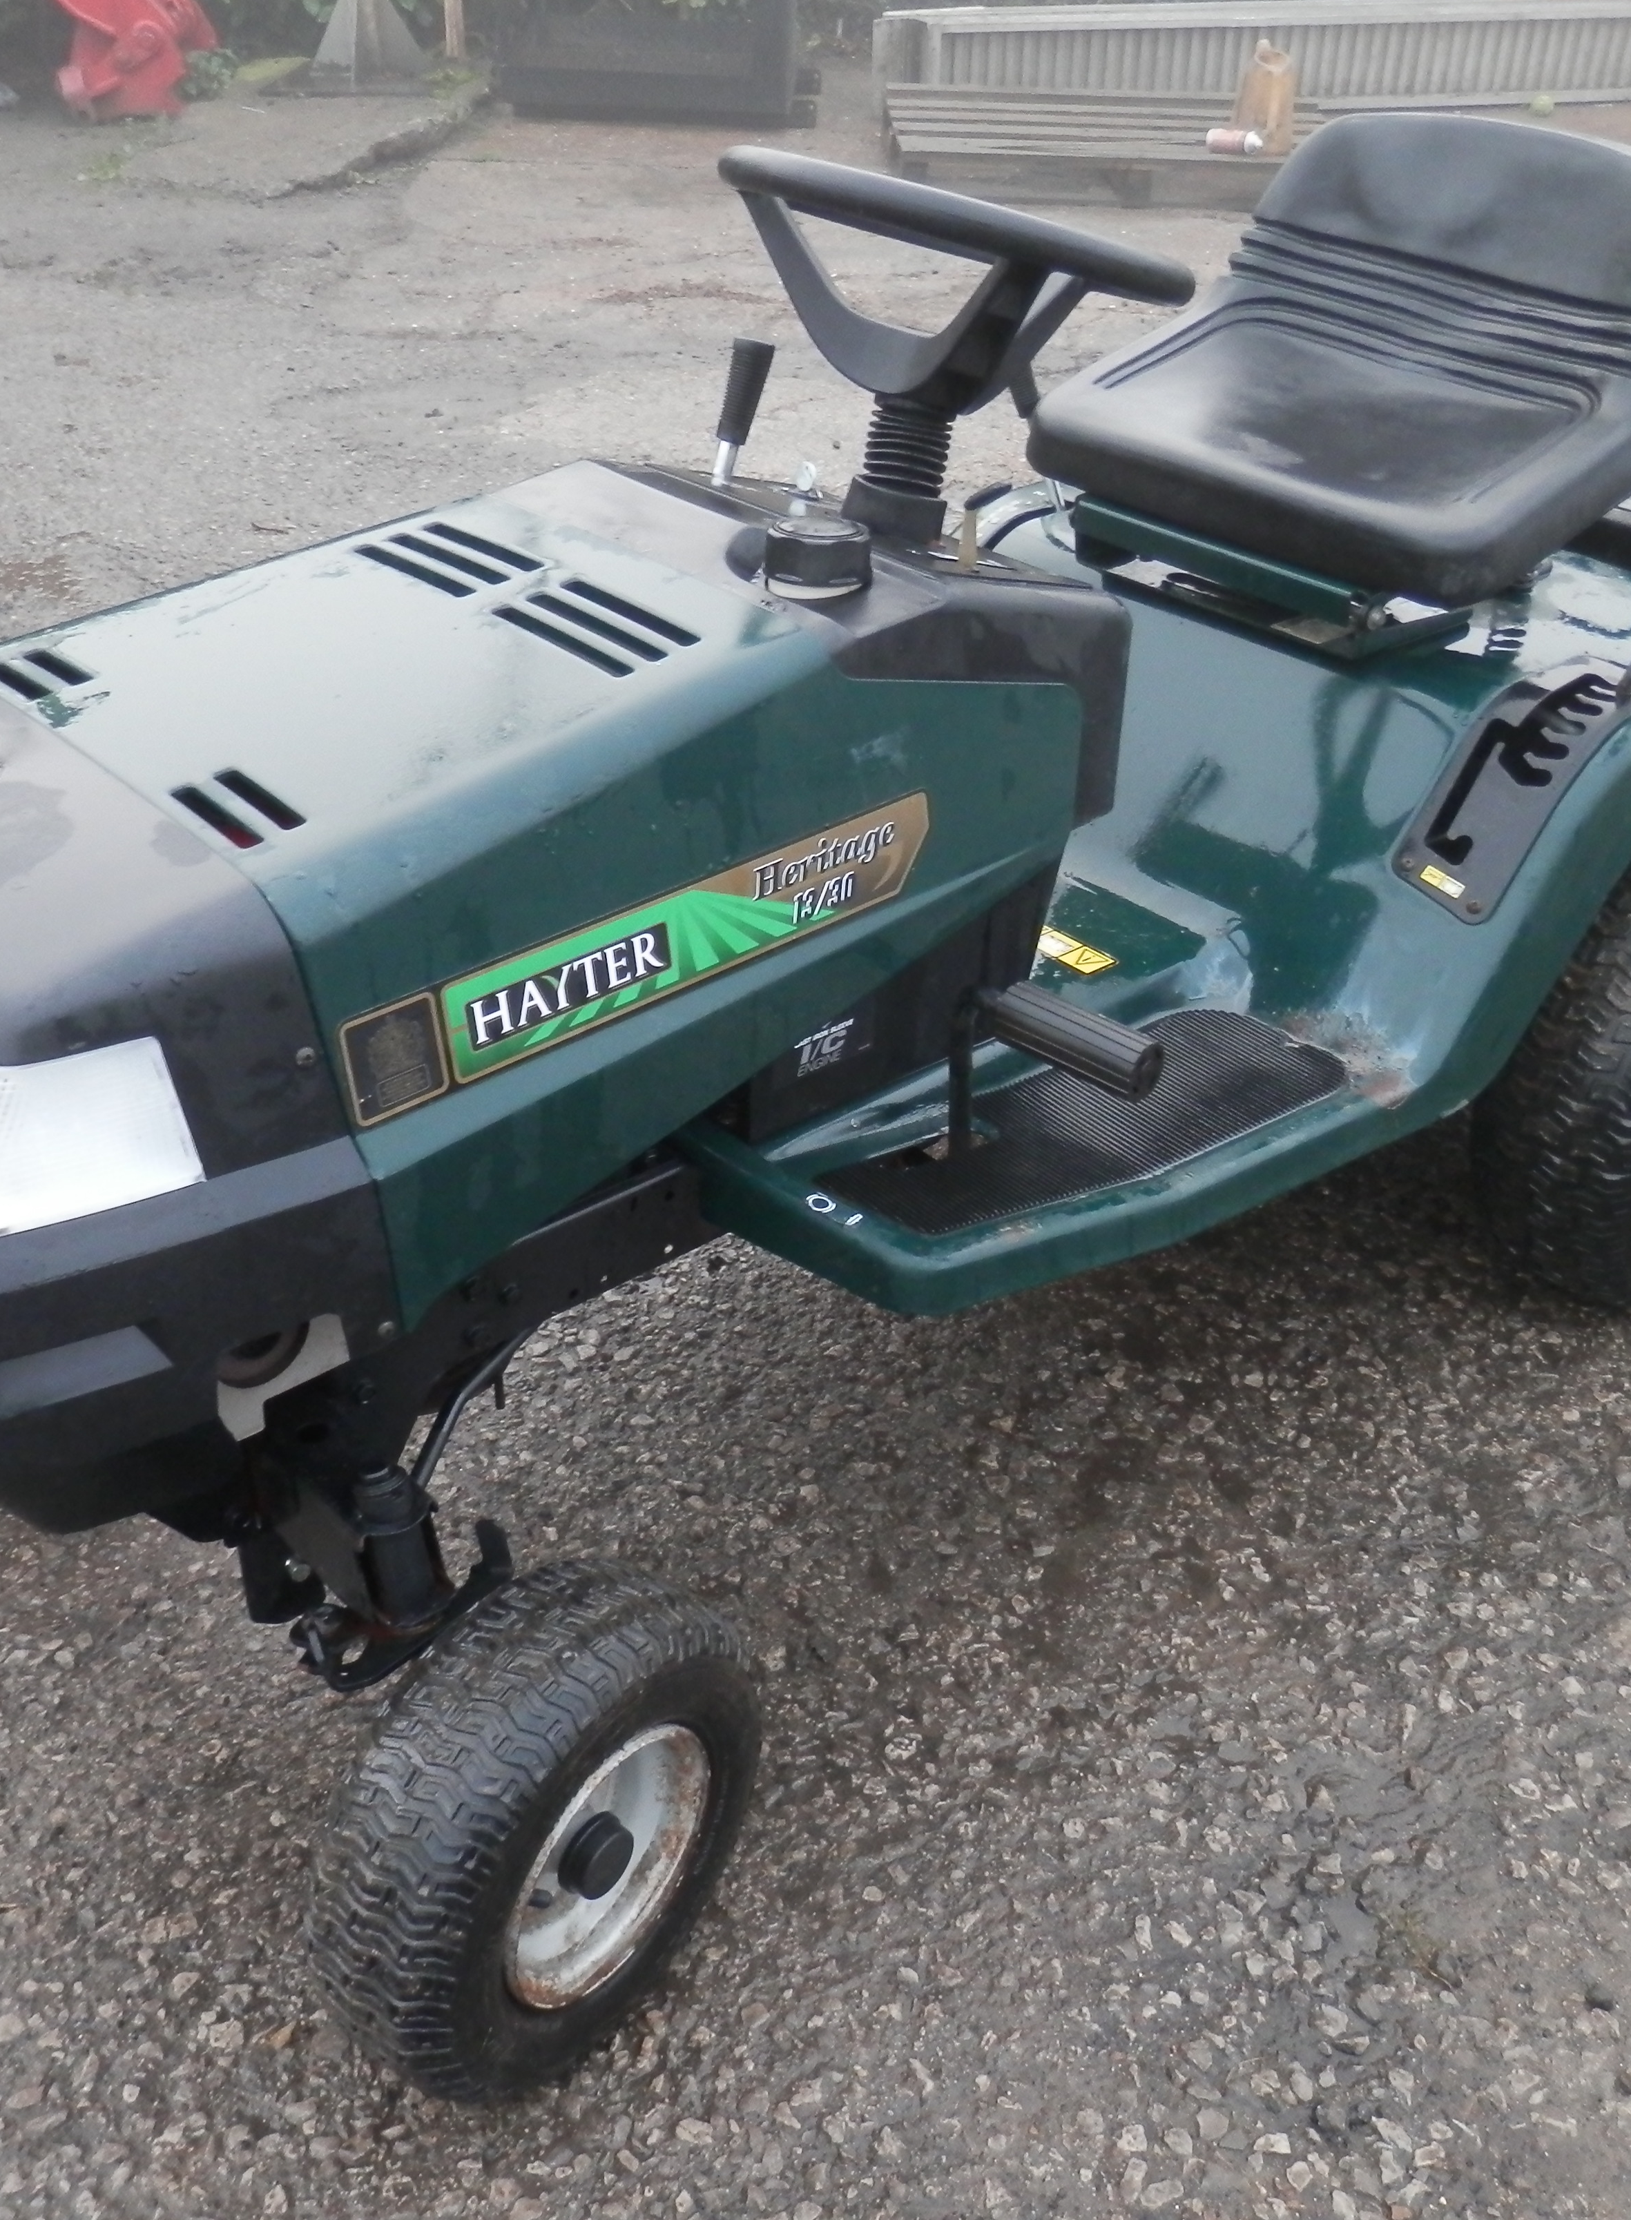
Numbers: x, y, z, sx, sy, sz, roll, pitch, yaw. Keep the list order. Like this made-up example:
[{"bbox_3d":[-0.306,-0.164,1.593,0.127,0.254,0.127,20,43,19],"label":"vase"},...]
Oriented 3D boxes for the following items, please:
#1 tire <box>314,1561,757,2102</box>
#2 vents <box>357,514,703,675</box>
[{"bbox_3d":[-0.160,0.431,1.291,0.114,0.323,0.323,21,39,30],"label":"tire"},{"bbox_3d":[-0.189,-0.331,1.370,0.071,0.012,0.304,-30,43,-30],"label":"vents"}]

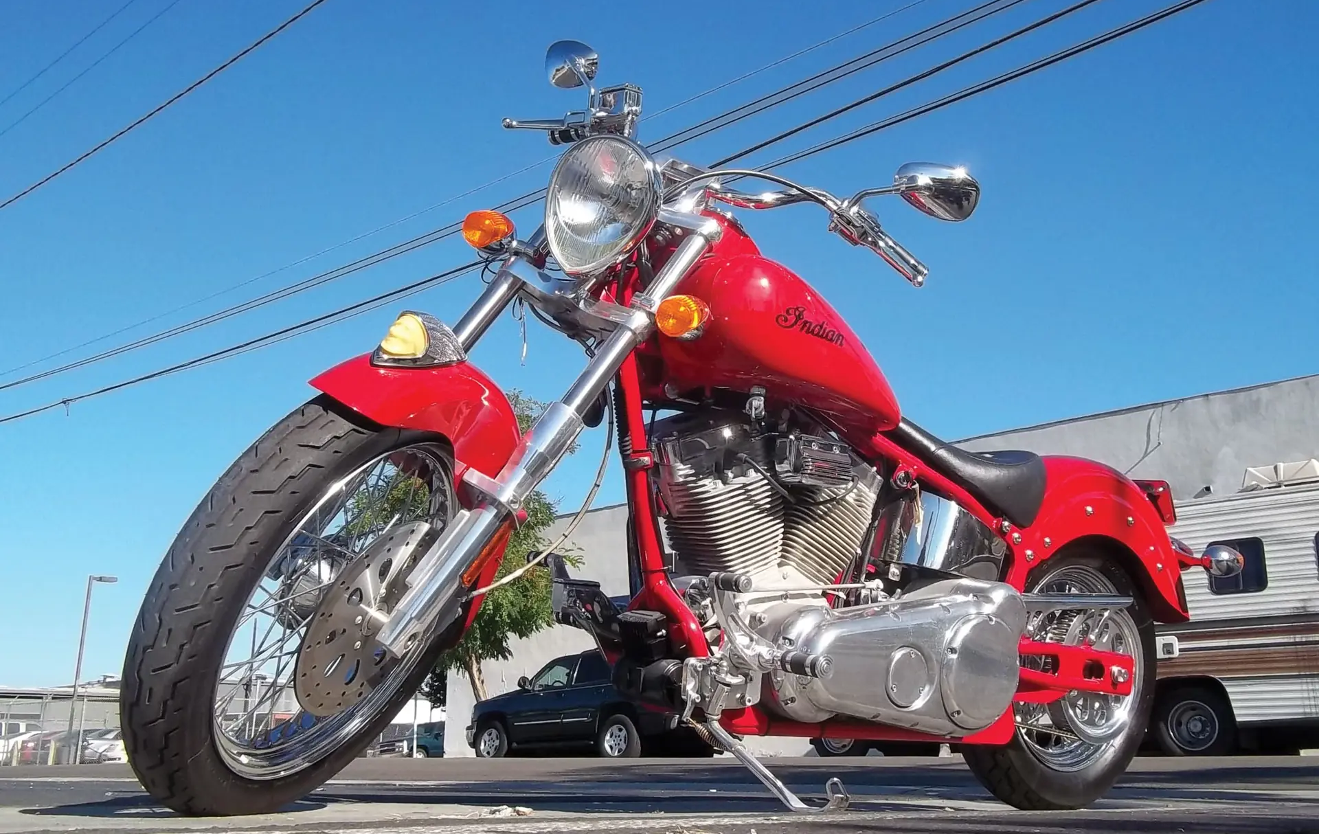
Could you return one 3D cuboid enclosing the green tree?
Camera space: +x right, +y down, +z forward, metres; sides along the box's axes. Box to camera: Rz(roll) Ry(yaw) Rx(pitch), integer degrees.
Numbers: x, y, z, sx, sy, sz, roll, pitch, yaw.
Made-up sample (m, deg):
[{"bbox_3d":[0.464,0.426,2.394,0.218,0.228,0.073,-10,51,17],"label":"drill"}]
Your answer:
[{"bbox_3d":[-4.093,3.130,25.990,4.600,7.920,4.600,0,-14,0],"label":"green tree"}]

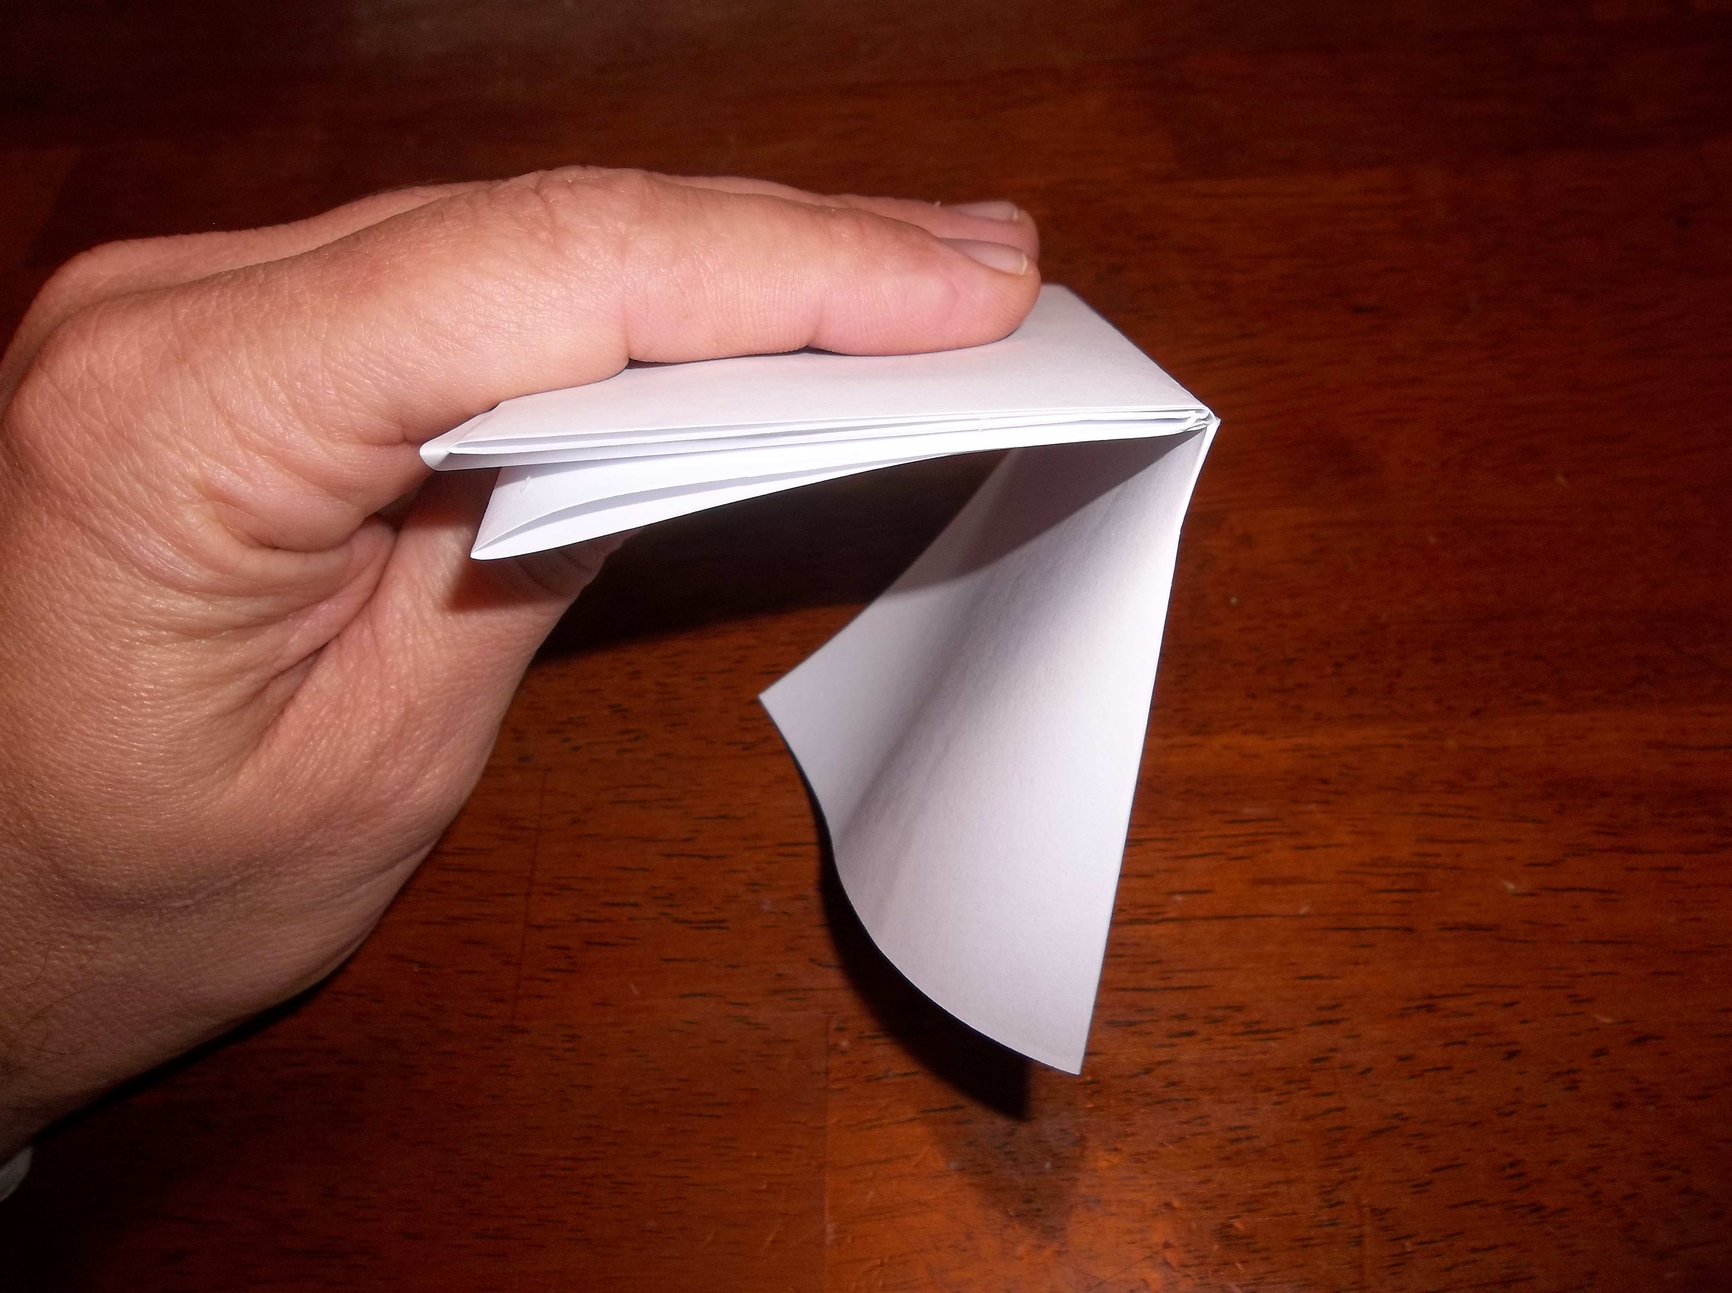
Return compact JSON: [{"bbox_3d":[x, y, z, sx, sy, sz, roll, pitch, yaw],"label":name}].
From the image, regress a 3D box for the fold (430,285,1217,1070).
[{"bbox_3d":[-0.005,-0.001,0.186,0.079,0.080,0.086,-3,24,-1],"label":"fold"}]

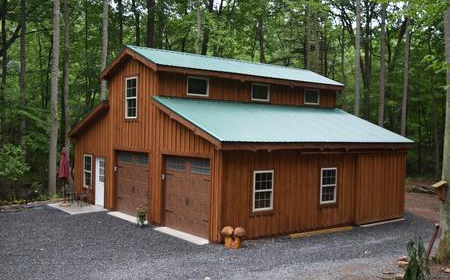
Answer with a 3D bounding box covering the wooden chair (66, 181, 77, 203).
[{"bbox_3d":[-7.070,2.385,23.050,0.510,0.930,0.550,1,0,-7],"label":"wooden chair"}]

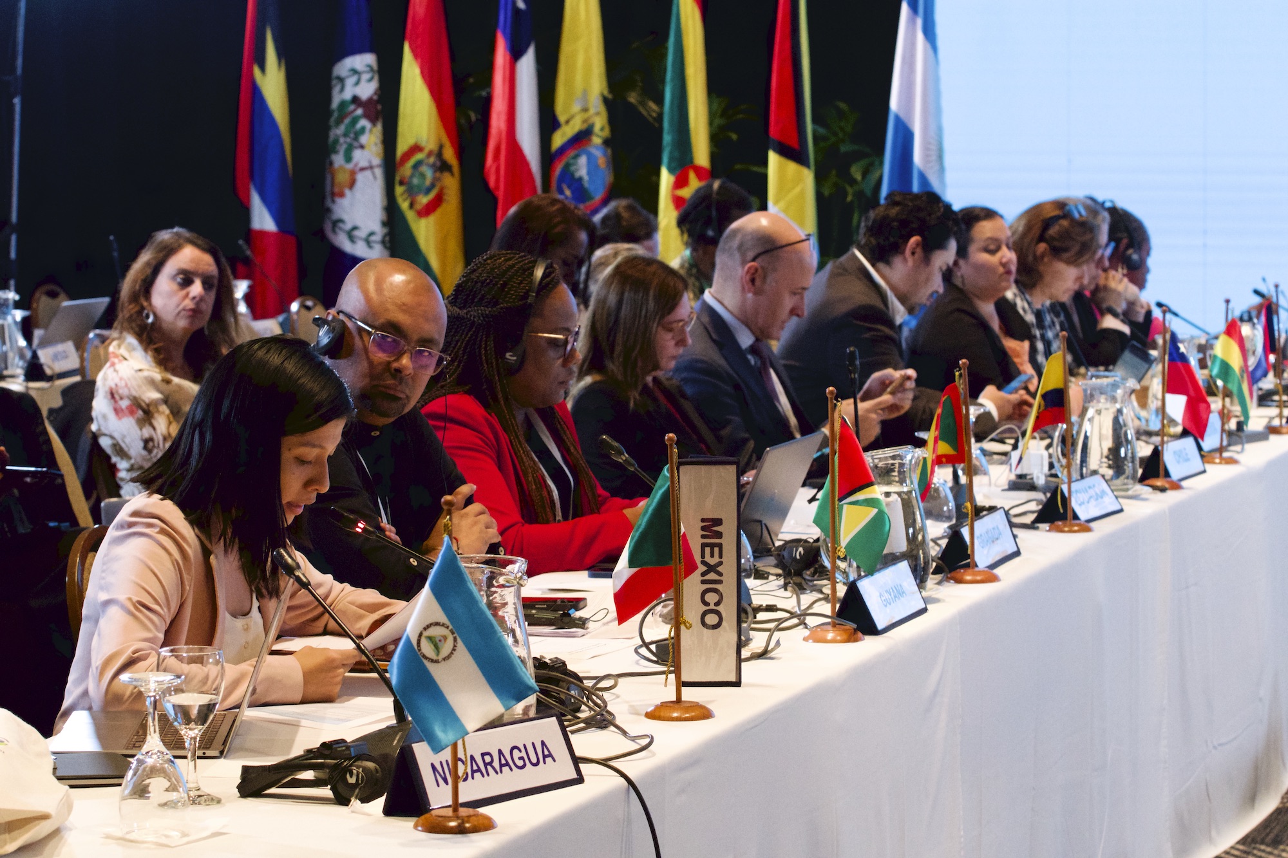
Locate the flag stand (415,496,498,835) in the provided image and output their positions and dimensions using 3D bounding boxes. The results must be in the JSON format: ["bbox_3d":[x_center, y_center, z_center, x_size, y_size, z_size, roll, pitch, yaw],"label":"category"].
[{"bbox_3d":[-0.202,0.244,4.528,0.087,0.355,0.087,0,4,0],"label":"flag stand"}]

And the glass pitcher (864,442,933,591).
[{"bbox_3d":[0.383,0.148,7.061,0.185,0.234,0.135,0,4,13],"label":"glass pitcher"}]

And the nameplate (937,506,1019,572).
[{"bbox_3d":[0.583,0.195,7.436,0.080,0.077,0.298,1,4,19],"label":"nameplate"}]

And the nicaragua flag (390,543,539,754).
[{"bbox_3d":[-0.189,0.231,4.518,0.157,0.223,0.060,0,4,0],"label":"nicaragua flag"}]

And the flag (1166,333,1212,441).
[{"bbox_3d":[1.092,-0.084,8.606,0.093,0.216,0.070,0,4,0],"label":"flag"}]

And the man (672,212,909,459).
[{"bbox_3d":[0.224,0.258,8.149,0.760,1.340,0.550,1,4,17],"label":"man"}]

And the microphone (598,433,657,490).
[{"bbox_3d":[0.016,0.121,6.550,0.170,0.230,0.040,1,4,17],"label":"microphone"}]

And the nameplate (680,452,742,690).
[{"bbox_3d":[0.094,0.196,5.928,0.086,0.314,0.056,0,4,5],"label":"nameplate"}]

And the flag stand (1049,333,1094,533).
[{"bbox_3d":[0.796,0.004,8.009,0.090,0.372,0.090,-1,4,0],"label":"flag stand"}]

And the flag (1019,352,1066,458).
[{"bbox_3d":[0.746,-0.049,8.020,0.088,0.200,0.065,-1,4,0],"label":"flag"}]

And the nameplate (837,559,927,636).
[{"bbox_3d":[0.366,0.257,6.598,0.075,0.080,0.298,1,4,18],"label":"nameplate"}]

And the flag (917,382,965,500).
[{"bbox_3d":[0.498,0.020,7.190,0.085,0.200,0.065,-1,4,0],"label":"flag"}]

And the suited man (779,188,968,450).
[{"bbox_3d":[0.469,0.185,9.060,0.740,1.350,0.530,1,4,17],"label":"suited man"}]

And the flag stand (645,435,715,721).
[{"bbox_3d":[0.040,0.182,5.356,0.087,0.355,0.087,0,4,0],"label":"flag stand"}]

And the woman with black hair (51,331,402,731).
[{"bbox_3d":[-0.624,0.476,5.691,0.650,1.194,0.550,2,5,21],"label":"woman with black hair"}]

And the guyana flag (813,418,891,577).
[{"bbox_3d":[0.309,0.102,6.380,0.110,0.237,0.080,-2,5,-20],"label":"guyana flag"}]

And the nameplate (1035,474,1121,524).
[{"bbox_3d":[0.840,0.134,8.271,0.089,0.072,0.298,1,5,22],"label":"nameplate"}]

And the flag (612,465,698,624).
[{"bbox_3d":[0.014,0.145,5.386,0.107,0.200,0.070,0,4,0],"label":"flag"}]

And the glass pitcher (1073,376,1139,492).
[{"bbox_3d":[0.934,0.011,8.872,0.190,0.229,0.138,1,4,17],"label":"glass pitcher"}]

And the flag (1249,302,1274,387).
[{"bbox_3d":[1.451,-0.201,10.091,0.061,0.203,0.070,2,5,17],"label":"flag"}]

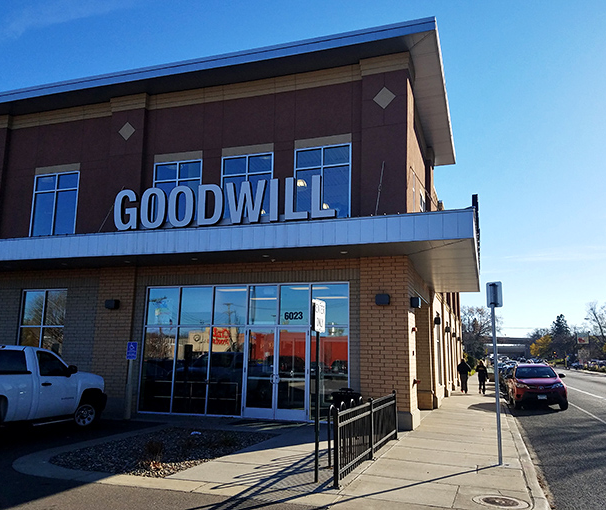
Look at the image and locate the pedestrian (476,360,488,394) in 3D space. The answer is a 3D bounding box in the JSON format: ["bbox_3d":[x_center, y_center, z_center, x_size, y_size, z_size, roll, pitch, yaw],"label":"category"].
[{"bbox_3d":[8.923,6.127,25.459,0.520,1.600,0.400,-3,-11,20],"label":"pedestrian"}]

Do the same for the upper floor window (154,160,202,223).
[{"bbox_3d":[-3.880,-1.789,15.615,1.670,2.200,0.120,-2,-10,18],"label":"upper floor window"}]

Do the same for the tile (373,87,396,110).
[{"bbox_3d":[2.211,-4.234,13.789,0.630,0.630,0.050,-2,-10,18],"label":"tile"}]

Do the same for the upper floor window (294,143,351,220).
[{"bbox_3d":[0.547,-1.946,14.165,1.650,2.200,0.120,-2,-10,18],"label":"upper floor window"}]

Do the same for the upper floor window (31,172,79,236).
[{"bbox_3d":[-8.301,-1.661,17.068,1.850,2.200,0.120,-2,-10,18],"label":"upper floor window"}]

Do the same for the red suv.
[{"bbox_3d":[9.482,5.250,20.736,1.850,1.670,4.570,-3,-11,20],"label":"red suv"}]

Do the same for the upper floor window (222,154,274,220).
[{"bbox_3d":[-1.656,-1.865,14.886,1.660,2.200,0.120,-2,-10,18],"label":"upper floor window"}]

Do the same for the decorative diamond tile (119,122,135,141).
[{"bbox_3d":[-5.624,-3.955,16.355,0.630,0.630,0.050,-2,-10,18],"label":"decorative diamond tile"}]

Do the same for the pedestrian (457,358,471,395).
[{"bbox_3d":[8.073,6.074,25.530,0.580,1.680,0.400,-3,-11,20],"label":"pedestrian"}]

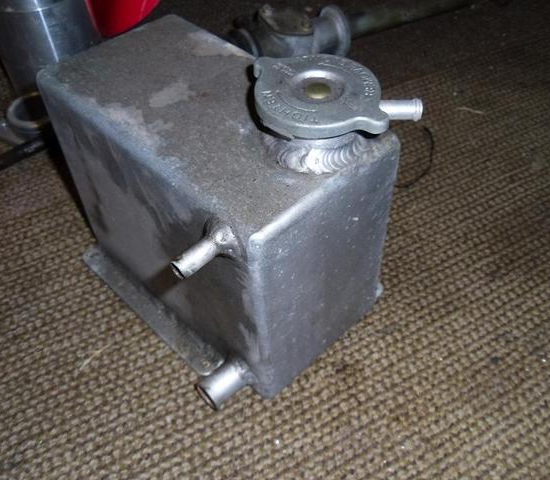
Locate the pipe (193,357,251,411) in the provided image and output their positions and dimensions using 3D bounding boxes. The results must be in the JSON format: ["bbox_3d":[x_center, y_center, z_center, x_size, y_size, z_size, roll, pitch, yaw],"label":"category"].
[{"bbox_3d":[-0.030,0.086,0.344,0.026,0.020,0.020,-36,55,-27],"label":"pipe"}]

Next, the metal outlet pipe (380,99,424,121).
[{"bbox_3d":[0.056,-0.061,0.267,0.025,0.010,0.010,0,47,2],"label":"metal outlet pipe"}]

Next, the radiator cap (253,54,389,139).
[{"bbox_3d":[0.019,-0.067,0.261,0.079,0.013,0.062,33,57,29],"label":"radiator cap"}]

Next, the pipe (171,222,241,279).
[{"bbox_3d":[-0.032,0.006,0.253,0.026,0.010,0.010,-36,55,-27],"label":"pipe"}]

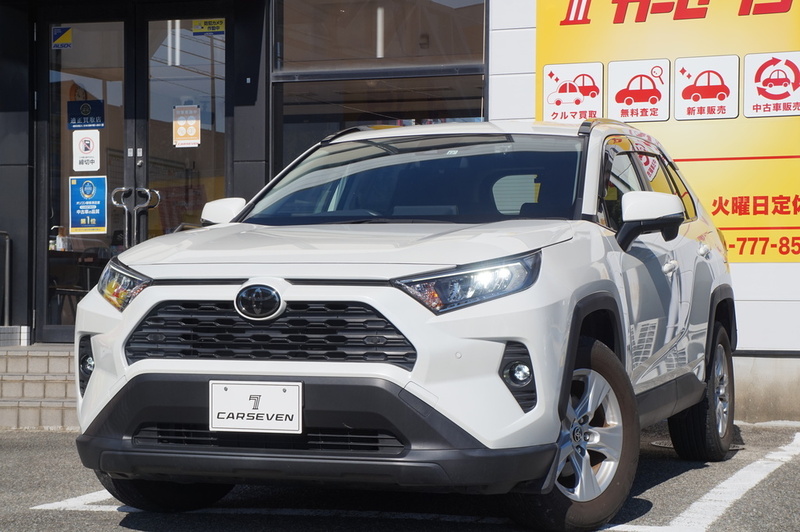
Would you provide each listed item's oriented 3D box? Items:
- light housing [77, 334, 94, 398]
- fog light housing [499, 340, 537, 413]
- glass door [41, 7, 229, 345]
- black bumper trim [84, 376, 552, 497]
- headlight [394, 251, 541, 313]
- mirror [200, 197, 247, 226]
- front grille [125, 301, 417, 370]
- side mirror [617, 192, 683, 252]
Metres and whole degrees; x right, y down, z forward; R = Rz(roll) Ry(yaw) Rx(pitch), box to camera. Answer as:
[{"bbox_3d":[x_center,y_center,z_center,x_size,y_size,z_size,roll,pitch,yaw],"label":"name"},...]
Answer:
[{"bbox_3d":[-1.114,0.367,5.980,0.135,0.240,0.120,0,-1,33],"label":"light housing"},{"bbox_3d":[0.384,0.363,5.417,0.135,0.240,0.120,0,-1,9],"label":"fog light housing"},{"bbox_3d":[-1.904,-0.650,11.900,1.470,2.370,0.080,0,-1,19],"label":"glass door"},{"bbox_3d":[-0.394,0.554,5.621,1.770,0.405,0.510,0,-1,21],"label":"black bumper trim"},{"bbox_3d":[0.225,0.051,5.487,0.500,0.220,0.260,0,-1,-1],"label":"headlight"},{"bbox_3d":[-0.767,-0.180,7.317,0.255,0.235,0.175,0,-1,21],"label":"mirror"},{"bbox_3d":[-0.451,0.228,5.471,1.070,0.240,0.140,0,-1,21],"label":"front grille"},{"bbox_3d":[1.002,-0.185,6.652,0.255,0.235,0.175,0,-1,21],"label":"side mirror"}]

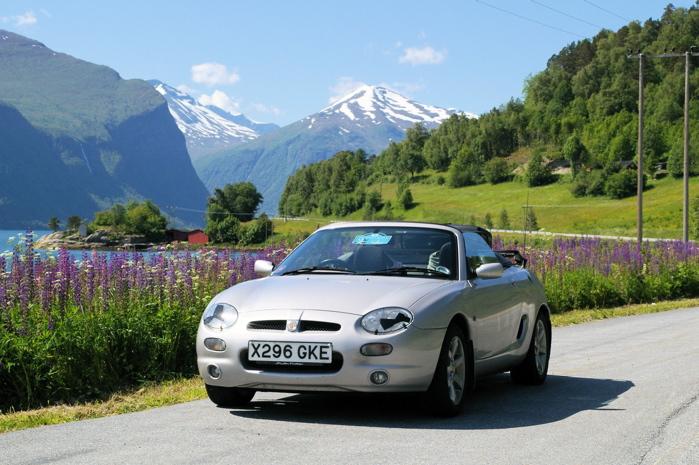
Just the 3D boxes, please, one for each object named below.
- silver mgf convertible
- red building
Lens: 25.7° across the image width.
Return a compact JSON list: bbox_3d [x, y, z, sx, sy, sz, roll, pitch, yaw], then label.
[{"bbox_3d":[0.313,0.515,10.550,1.680,1.230,3.910,0,0,19],"label":"silver mgf convertible"},{"bbox_3d":[-38.300,0.950,360.000,10.000,3.800,7.000,0,0,-7],"label":"red building"}]

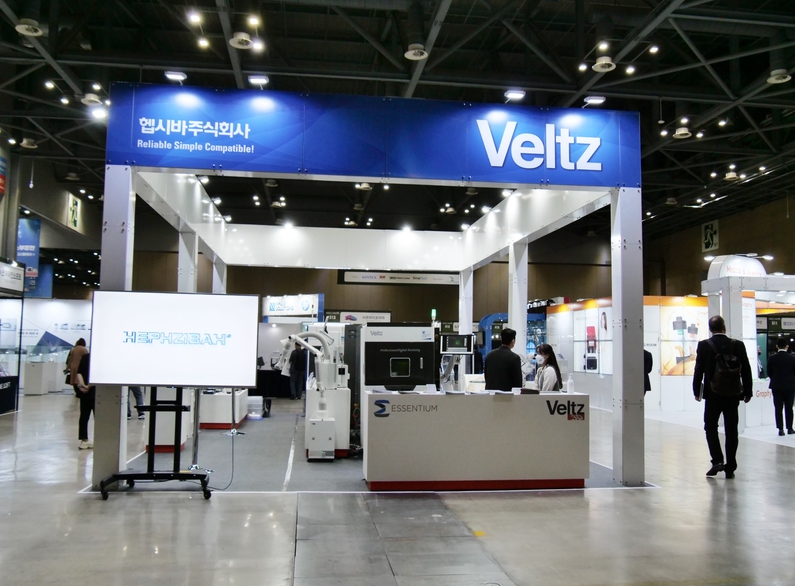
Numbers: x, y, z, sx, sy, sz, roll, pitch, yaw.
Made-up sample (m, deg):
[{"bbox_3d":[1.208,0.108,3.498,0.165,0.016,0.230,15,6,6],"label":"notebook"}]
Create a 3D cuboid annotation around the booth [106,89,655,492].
[{"bbox_3d":[-0.620,0.281,10.430,5.671,4.045,7.578,1,-5,-8],"label":"booth"}]

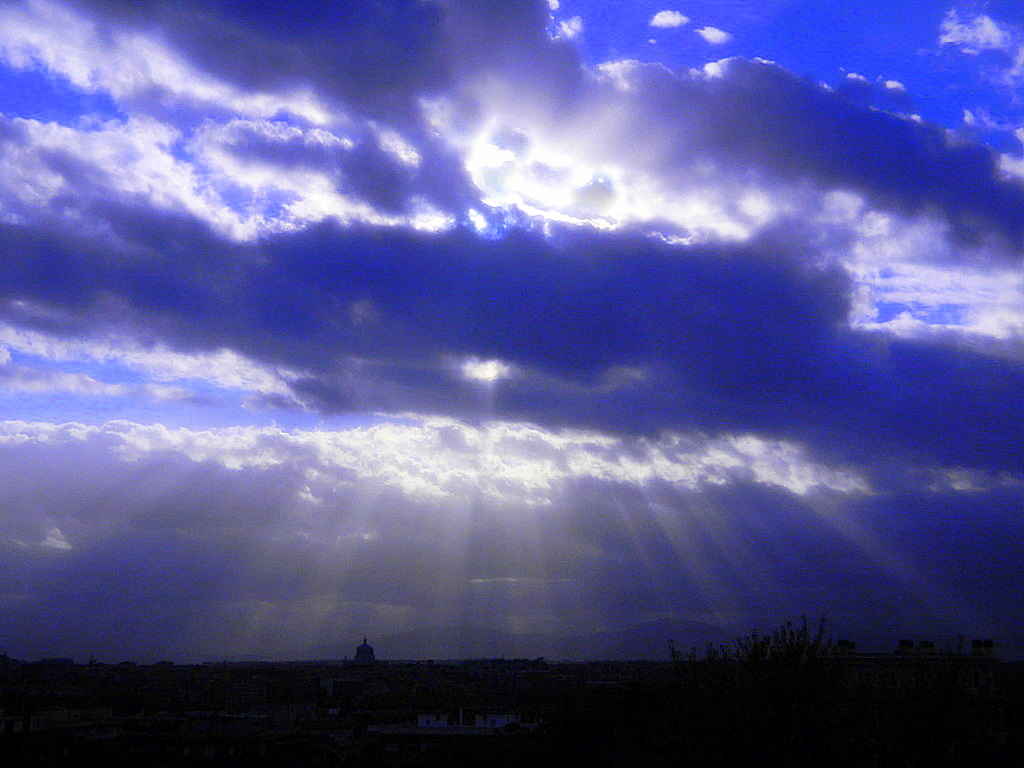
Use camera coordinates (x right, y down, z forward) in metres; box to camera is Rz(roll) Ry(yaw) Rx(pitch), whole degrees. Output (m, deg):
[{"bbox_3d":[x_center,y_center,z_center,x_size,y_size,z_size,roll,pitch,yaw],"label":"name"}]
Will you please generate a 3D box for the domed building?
[{"bbox_3d":[-156.103,284.502,1450.000,23.500,31.000,23.500,1,-11,-6],"label":"domed building"}]

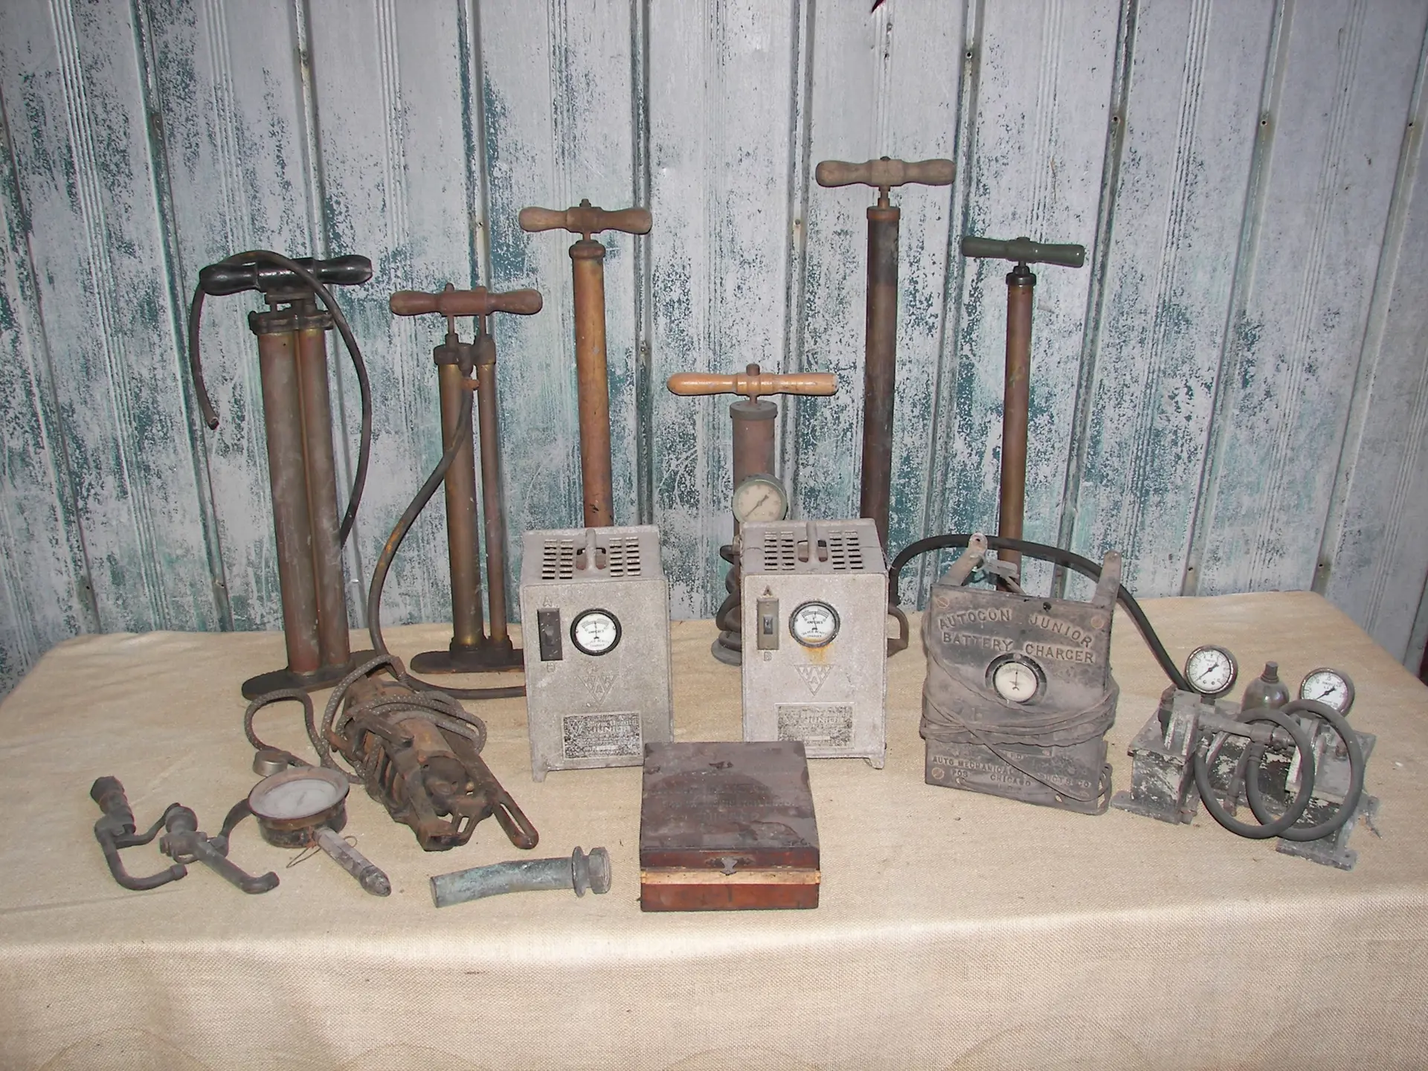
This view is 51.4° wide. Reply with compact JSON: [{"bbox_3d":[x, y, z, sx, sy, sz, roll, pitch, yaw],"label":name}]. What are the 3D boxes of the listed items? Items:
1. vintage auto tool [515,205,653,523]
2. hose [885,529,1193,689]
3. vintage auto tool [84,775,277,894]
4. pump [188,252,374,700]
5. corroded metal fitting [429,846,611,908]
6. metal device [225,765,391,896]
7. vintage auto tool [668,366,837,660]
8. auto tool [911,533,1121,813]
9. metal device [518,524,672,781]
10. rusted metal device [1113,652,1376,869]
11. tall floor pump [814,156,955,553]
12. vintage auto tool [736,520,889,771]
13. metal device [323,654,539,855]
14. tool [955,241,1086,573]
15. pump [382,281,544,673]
[{"bbox_3d":[-0.161,-0.120,1.956,0.171,0.632,0.086,1,22,5],"label":"vintage auto tool"},{"bbox_3d":[0.424,0.104,1.969,0.399,0.195,0.062,9,24,23],"label":"hose"},{"bbox_3d":[-0.573,0.313,1.602,0.275,0.047,0.120,15,27,35],"label":"vintage auto tool"},{"bbox_3d":[-0.521,-0.076,1.880,0.225,0.560,0.105,-9,23,-20],"label":"pump"},{"bbox_3d":[-0.201,0.357,1.570,0.188,0.048,0.049,-3,23,-6],"label":"corroded metal fitting"},{"bbox_3d":[-0.416,0.319,1.569,0.125,0.055,0.215,-19,28,-38],"label":"metal device"},{"bbox_3d":[0.052,-0.029,1.954,0.217,0.400,0.140,-1,22,0],"label":"vintage auto tool"},{"bbox_3d":[0.351,0.145,1.722,0.204,0.312,0.081,8,19,19],"label":"auto tool"},{"bbox_3d":[-0.136,0.137,1.751,0.163,0.250,0.160,-3,22,-4],"label":"metal device"},{"bbox_3d":[0.615,0.220,1.688,0.266,0.190,0.166,13,26,30],"label":"rusted metal device"},{"bbox_3d":[0.223,-0.155,1.967,0.176,0.679,0.086,-1,22,0],"label":"tall floor pump"},{"bbox_3d":[0.116,0.126,1.767,0.163,0.250,0.165,0,22,1],"label":"vintage auto tool"},{"bbox_3d":[-0.341,0.237,1.789,0.147,0.106,0.351,-14,26,-29],"label":"metal device"},{"bbox_3d":[0.409,-0.110,1.987,0.163,0.580,0.086,7,24,18],"label":"tool"},{"bbox_3d":[-0.307,-0.068,1.918,0.197,0.512,0.090,-2,22,-2],"label":"pump"}]

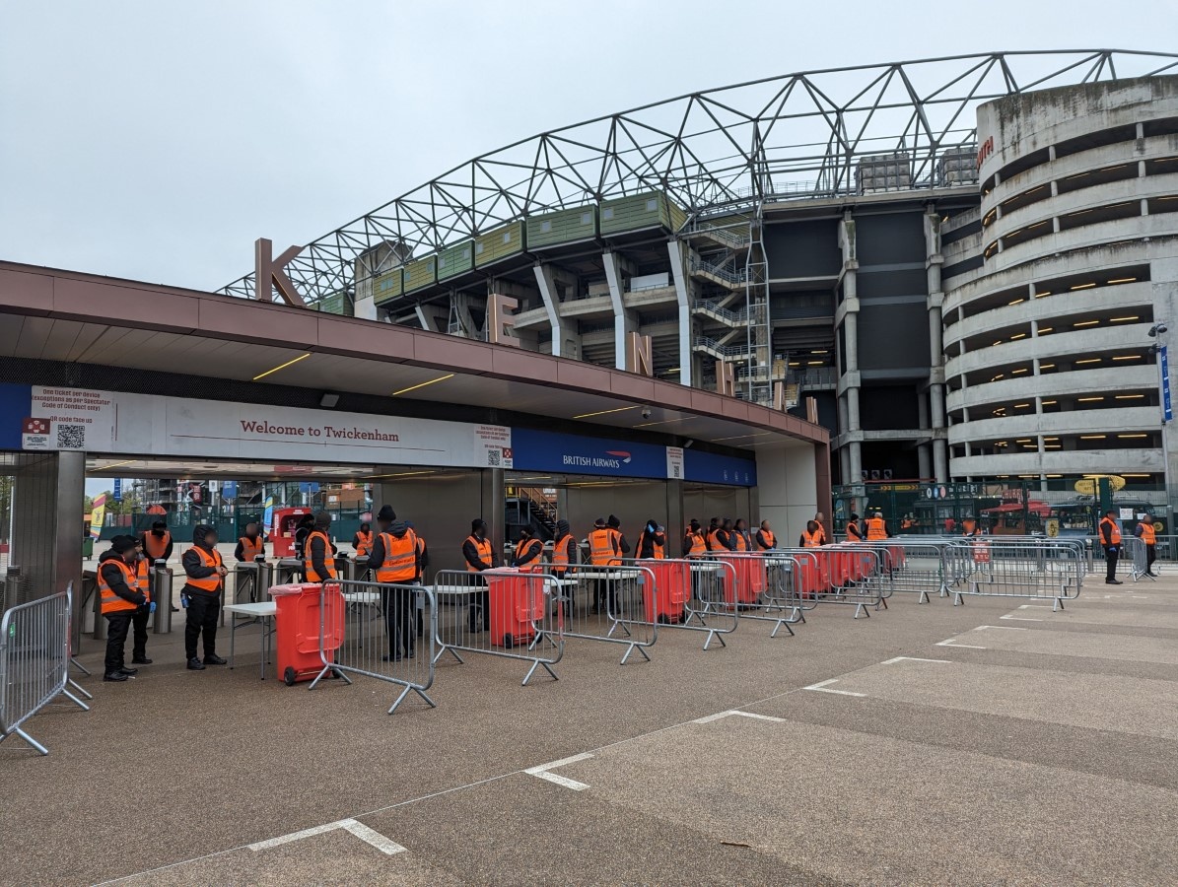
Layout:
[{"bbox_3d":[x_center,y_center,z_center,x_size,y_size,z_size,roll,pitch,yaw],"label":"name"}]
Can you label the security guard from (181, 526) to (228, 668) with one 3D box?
[{"bbox_3d":[-4.635,1.844,9.946,0.400,1.700,0.540,-3,-5,17],"label":"security guard"}]

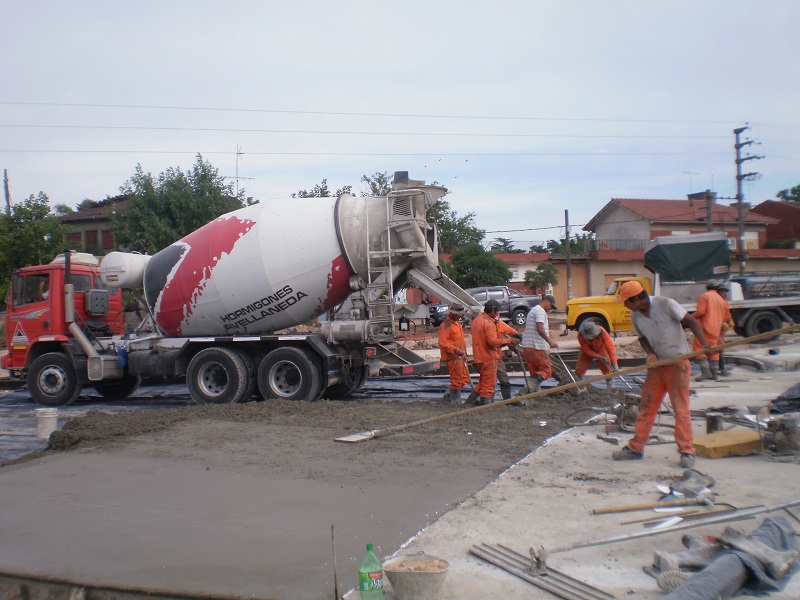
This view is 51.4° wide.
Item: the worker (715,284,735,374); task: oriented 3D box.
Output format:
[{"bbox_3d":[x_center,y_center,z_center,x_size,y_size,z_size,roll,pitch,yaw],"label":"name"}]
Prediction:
[{"bbox_3d":[5.850,0.540,15.100,0.500,1.690,0.500,-2,0,18],"label":"worker"}]

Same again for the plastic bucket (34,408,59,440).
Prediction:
[{"bbox_3d":[-4.567,1.602,10.750,0.300,0.370,0.300,-2,0,0],"label":"plastic bucket"}]

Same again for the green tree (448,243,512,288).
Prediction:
[{"bbox_3d":[4.260,-1.000,44.000,3.500,4.000,3.500,-2,0,0],"label":"green tree"}]

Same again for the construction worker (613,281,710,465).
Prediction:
[{"bbox_3d":[2.254,0.645,7.200,0.800,1.620,0.620,-2,0,37],"label":"construction worker"}]

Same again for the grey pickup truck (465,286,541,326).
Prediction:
[{"bbox_3d":[3.950,0.290,38.500,5.100,1.800,1.830,-2,0,-19],"label":"grey pickup truck"}]

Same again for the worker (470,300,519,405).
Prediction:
[{"bbox_3d":[1.511,0.847,13.300,0.680,1.680,0.550,-2,0,-30],"label":"worker"}]

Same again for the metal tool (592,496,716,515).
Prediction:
[{"bbox_3d":[1.850,1.485,6.040,0.940,0.070,0.130,-2,0,-8],"label":"metal tool"}]

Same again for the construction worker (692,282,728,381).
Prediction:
[{"bbox_3d":[5.171,0.526,13.900,0.580,1.670,0.420,-2,0,-14],"label":"construction worker"}]

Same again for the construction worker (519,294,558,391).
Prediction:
[{"bbox_3d":[2.314,0.743,13.900,0.620,1.660,0.520,-2,0,-6],"label":"construction worker"}]

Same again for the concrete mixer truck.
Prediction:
[{"bbox_3d":[-2.920,-0.110,15.470,9.000,3.900,2.500,-2,0,20],"label":"concrete mixer truck"}]

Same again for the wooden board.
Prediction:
[{"bbox_3d":[3.260,1.430,8.250,0.840,0.110,0.520,-2,0,-25],"label":"wooden board"}]

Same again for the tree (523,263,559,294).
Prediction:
[{"bbox_3d":[7.500,-0.550,44.000,1.900,2.900,1.900,-2,0,0],"label":"tree"}]

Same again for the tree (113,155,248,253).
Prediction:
[{"bbox_3d":[-9.592,-2.201,36.015,6.400,8.400,6.200,-2,0,0],"label":"tree"}]

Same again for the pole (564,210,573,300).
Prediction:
[{"bbox_3d":[9.300,-1.900,46.000,0.220,6.000,0.220,-2,0,0],"label":"pole"}]

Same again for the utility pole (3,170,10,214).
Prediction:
[{"bbox_3d":[-20.130,-2.197,43.000,0.250,9.200,0.250,-2,0,0],"label":"utility pole"}]

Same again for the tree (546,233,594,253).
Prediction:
[{"bbox_3d":[14.300,-2.500,70.000,4.200,6.400,4.200,-2,0,0],"label":"tree"}]

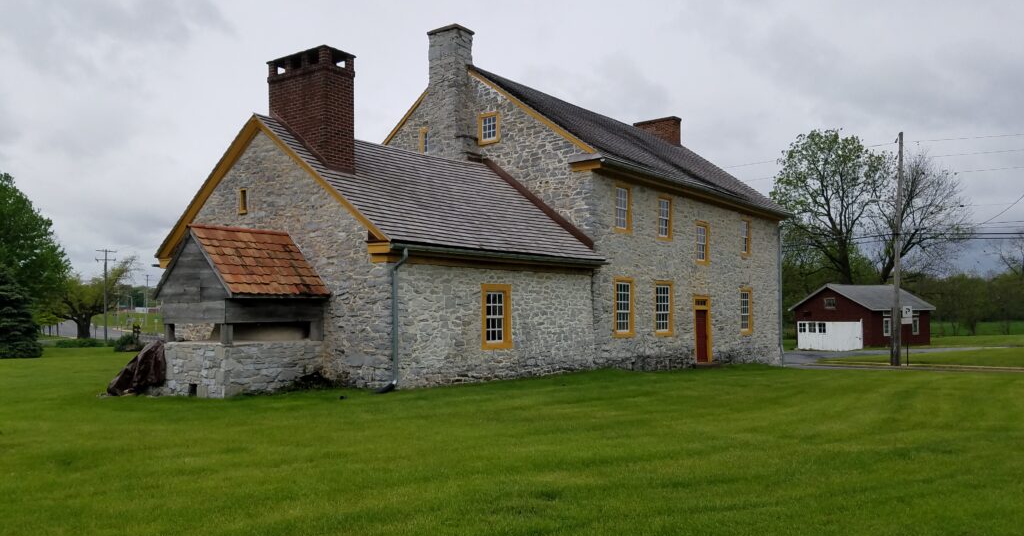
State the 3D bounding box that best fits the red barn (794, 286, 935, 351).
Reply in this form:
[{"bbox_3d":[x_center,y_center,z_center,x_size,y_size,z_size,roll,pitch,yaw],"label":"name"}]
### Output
[{"bbox_3d":[27.041,3.778,60.083,8.200,4.750,7.500,2,-5,-32],"label":"red barn"}]

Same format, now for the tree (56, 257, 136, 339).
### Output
[{"bbox_3d":[-48.622,3.452,90.000,9.000,9.600,8.600,2,-4,-28],"label":"tree"}]

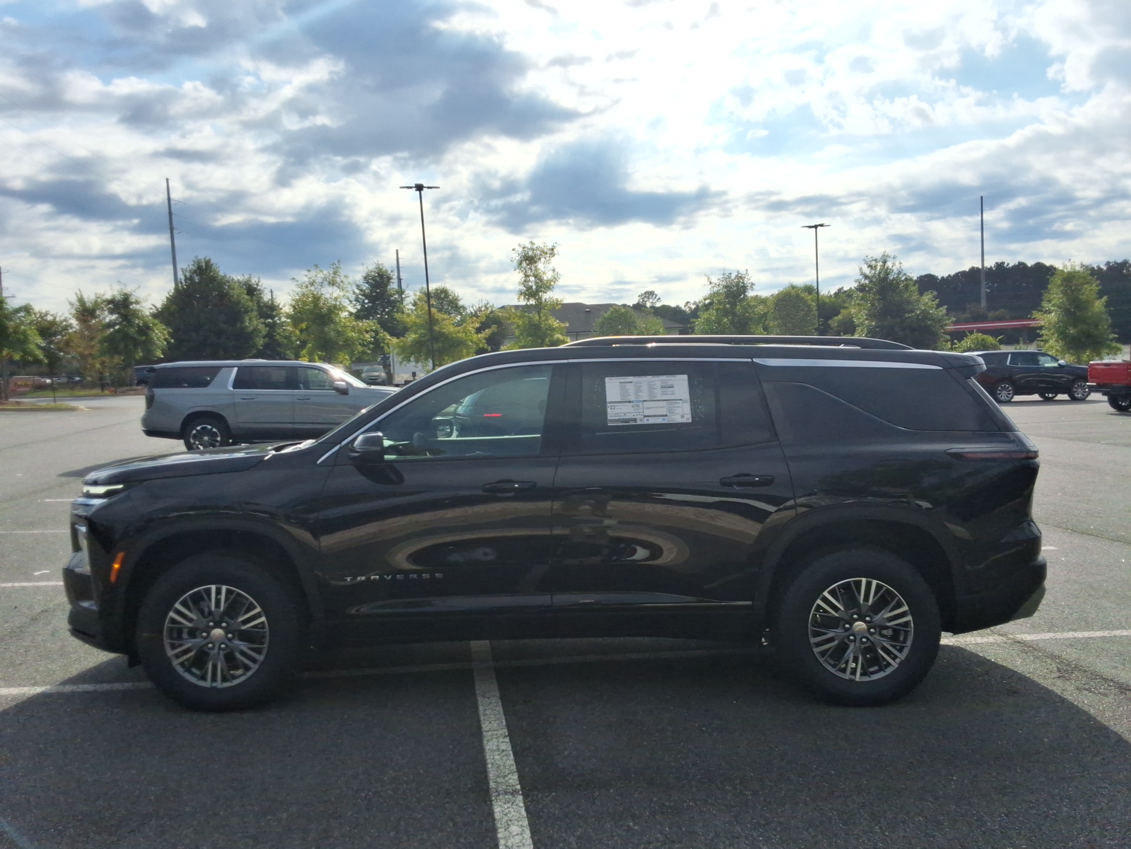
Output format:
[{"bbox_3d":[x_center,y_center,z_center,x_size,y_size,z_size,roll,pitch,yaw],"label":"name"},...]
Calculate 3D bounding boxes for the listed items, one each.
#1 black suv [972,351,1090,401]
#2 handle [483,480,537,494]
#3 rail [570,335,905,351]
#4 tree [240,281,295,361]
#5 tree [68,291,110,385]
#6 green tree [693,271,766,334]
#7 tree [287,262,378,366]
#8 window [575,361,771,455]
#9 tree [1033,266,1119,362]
[{"bbox_3d":[18.020,-1.900,36.000,5.350,1.930,2.060,-1,4,-6],"label":"black suv"},{"bbox_3d":[-0.264,0.295,4.330,0.260,0.062,0.060,-2,4,0],"label":"handle"},{"bbox_3d":[0.893,-0.423,4.740,1.820,0.080,0.070,-1,4,0],"label":"rail"},{"bbox_3d":[-25.500,-7.684,78.000,5.400,9.200,5.400,-3,4,-17],"label":"tree"},{"bbox_3d":[-31.205,-5.309,60.000,3.129,6.825,3.129,-6,6,-27],"label":"tree"},{"bbox_3d":[9.495,-5.452,53.000,4.500,6.900,4.500,-1,4,10],"label":"green tree"},{"bbox_3d":[-13.183,-5.424,52.000,5.270,7.480,5.270,-3,4,0],"label":"tree"},{"bbox_3d":[0.507,-0.089,4.409,0.955,0.445,0.180,0,5,0],"label":"window"},{"bbox_3d":[26.260,-5.061,47.000,4.400,6.400,4.400,1,4,30],"label":"tree"}]

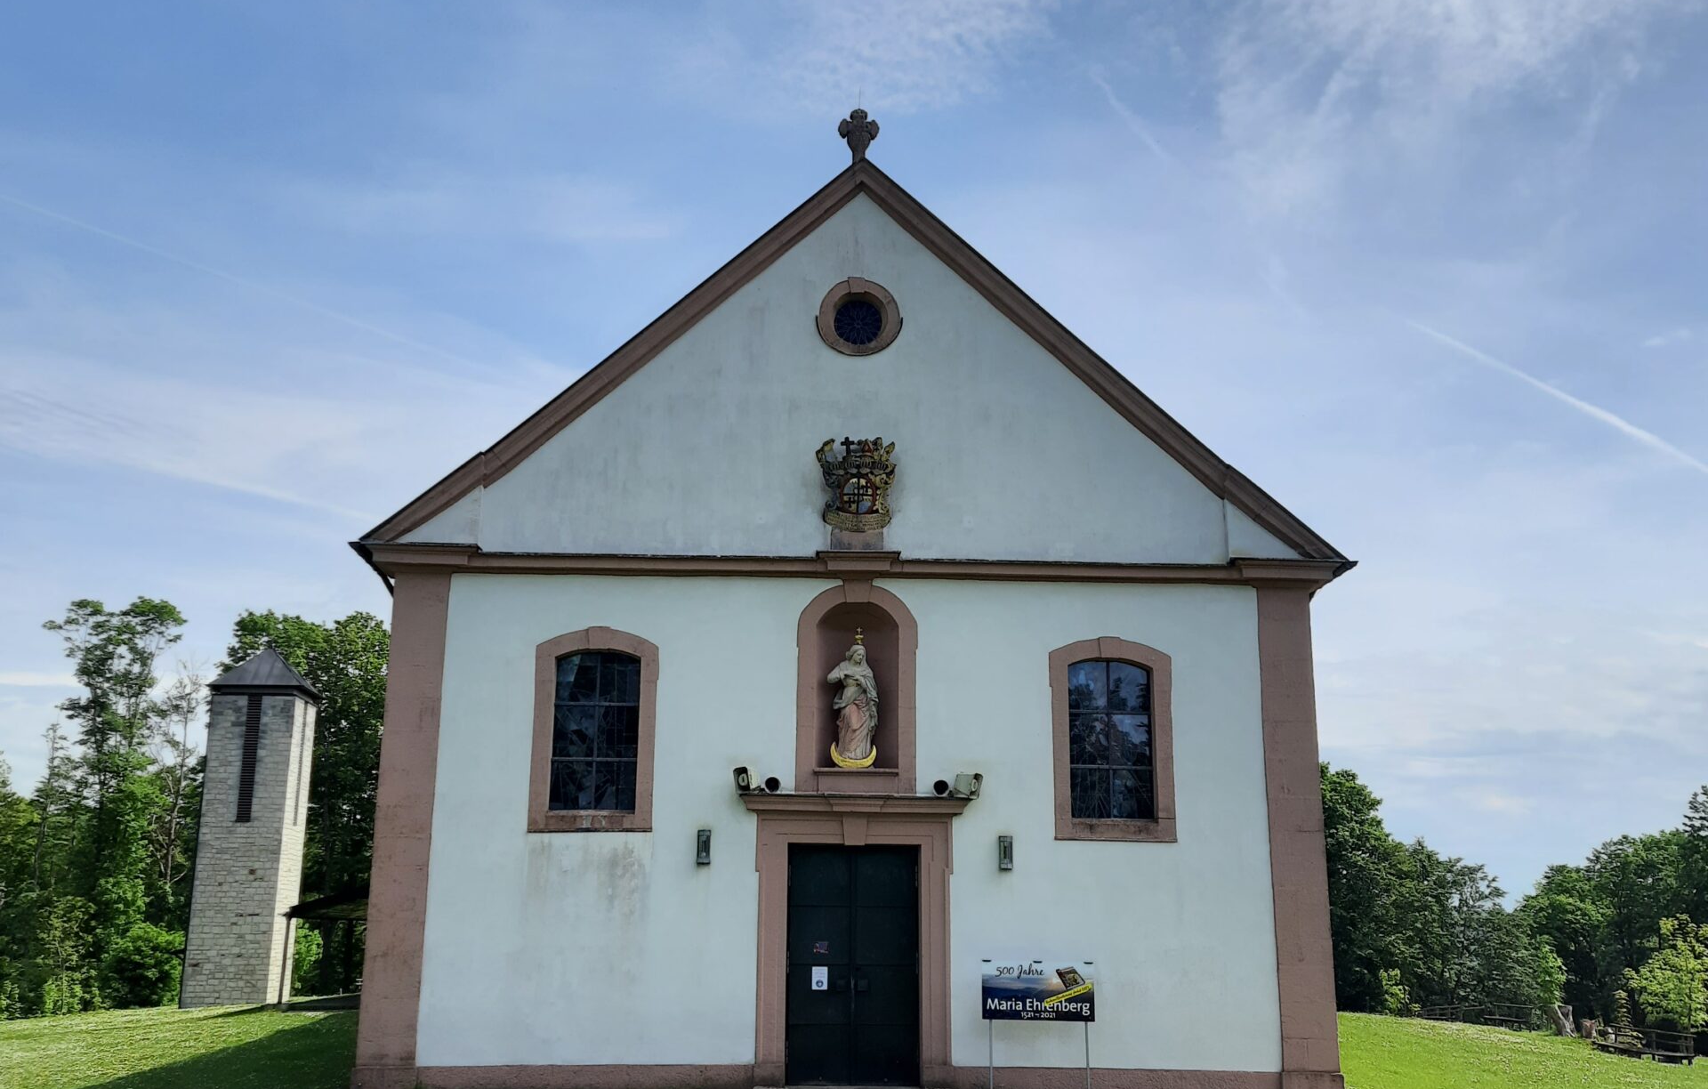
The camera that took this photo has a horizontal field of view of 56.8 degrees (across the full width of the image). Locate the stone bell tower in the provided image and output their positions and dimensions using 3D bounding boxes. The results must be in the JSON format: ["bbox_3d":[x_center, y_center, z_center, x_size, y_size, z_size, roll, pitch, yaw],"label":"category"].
[{"bbox_3d":[-15.003,6.917,39.613,2.250,9.000,2.250,1,-13,-3],"label":"stone bell tower"}]

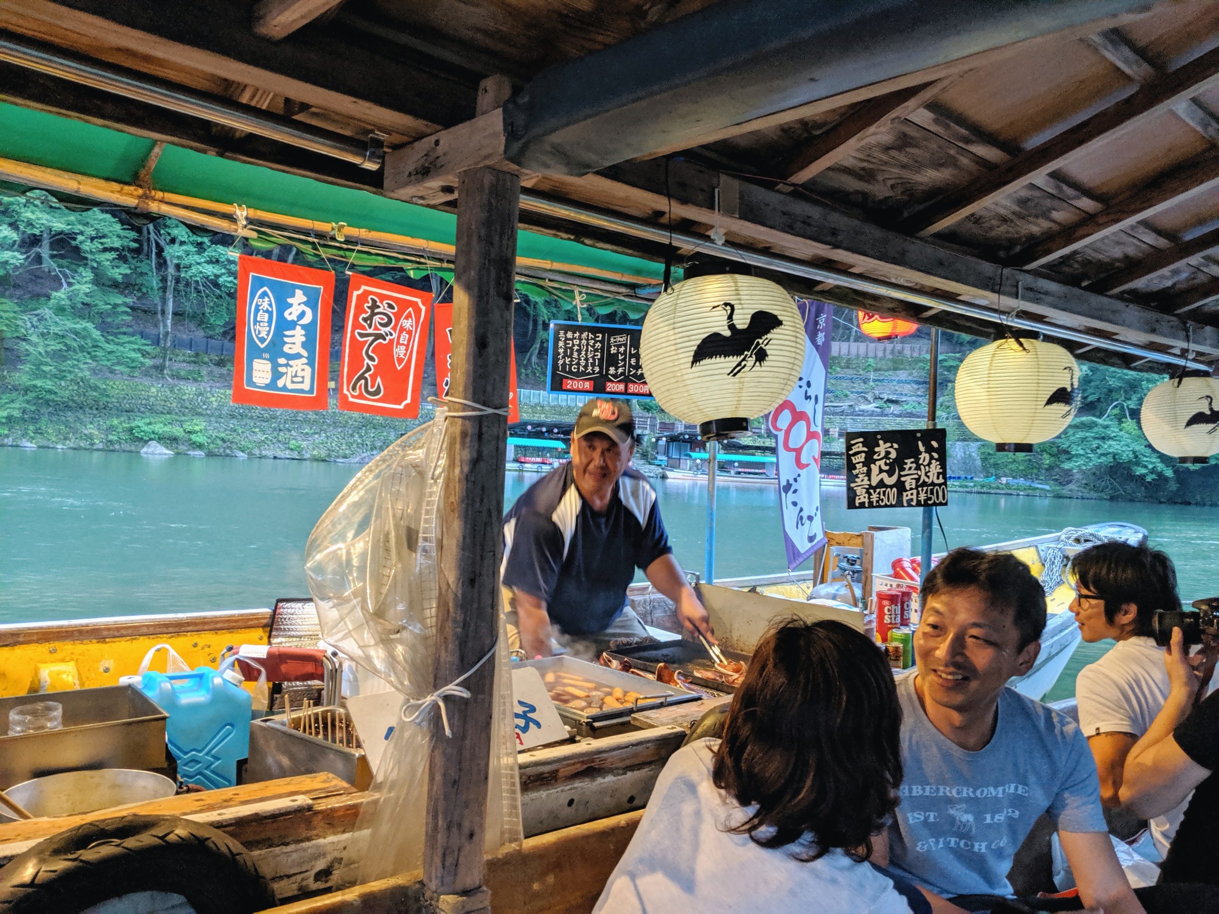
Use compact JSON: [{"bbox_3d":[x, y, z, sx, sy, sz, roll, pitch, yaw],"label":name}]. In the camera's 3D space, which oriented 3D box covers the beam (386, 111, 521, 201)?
[{"bbox_3d":[-0.289,-0.564,1.797,0.080,0.085,0.450,3,3,-39],"label":"beam"}]

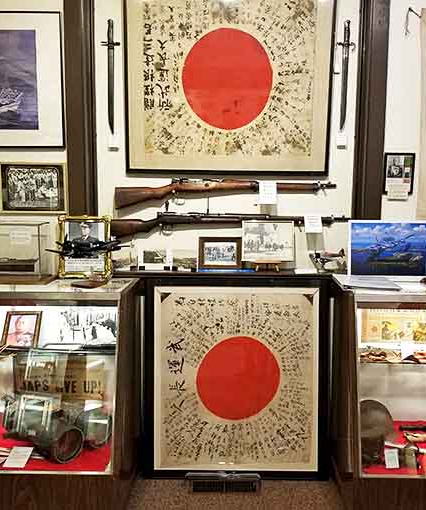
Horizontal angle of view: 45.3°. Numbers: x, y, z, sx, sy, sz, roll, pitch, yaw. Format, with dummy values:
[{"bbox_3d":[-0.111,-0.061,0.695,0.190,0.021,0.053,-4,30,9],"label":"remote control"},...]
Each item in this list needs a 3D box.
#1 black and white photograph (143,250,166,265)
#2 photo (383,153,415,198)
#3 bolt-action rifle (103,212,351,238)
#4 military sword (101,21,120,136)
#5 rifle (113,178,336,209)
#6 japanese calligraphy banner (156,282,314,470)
[{"bbox_3d":[-0.294,0.013,2.592,0.113,0.072,0.010,1,7,0],"label":"black and white photograph"},{"bbox_3d":[0.935,-0.398,2.559,0.152,0.225,0.020,1,7,0],"label":"photo"},{"bbox_3d":[0.066,-0.142,2.582,1.270,0.150,0.070,1,7,0],"label":"bolt-action rifle"},{"bbox_3d":[-0.501,-0.870,2.497,0.098,0.542,0.030,1,7,0],"label":"military sword"},{"bbox_3d":[0.066,-0.306,2.562,1.115,0.155,0.070,1,7,0],"label":"rifle"},{"bbox_3d":[0.114,0.609,2.509,0.810,0.905,0.030,1,2,0],"label":"japanese calligraphy banner"}]

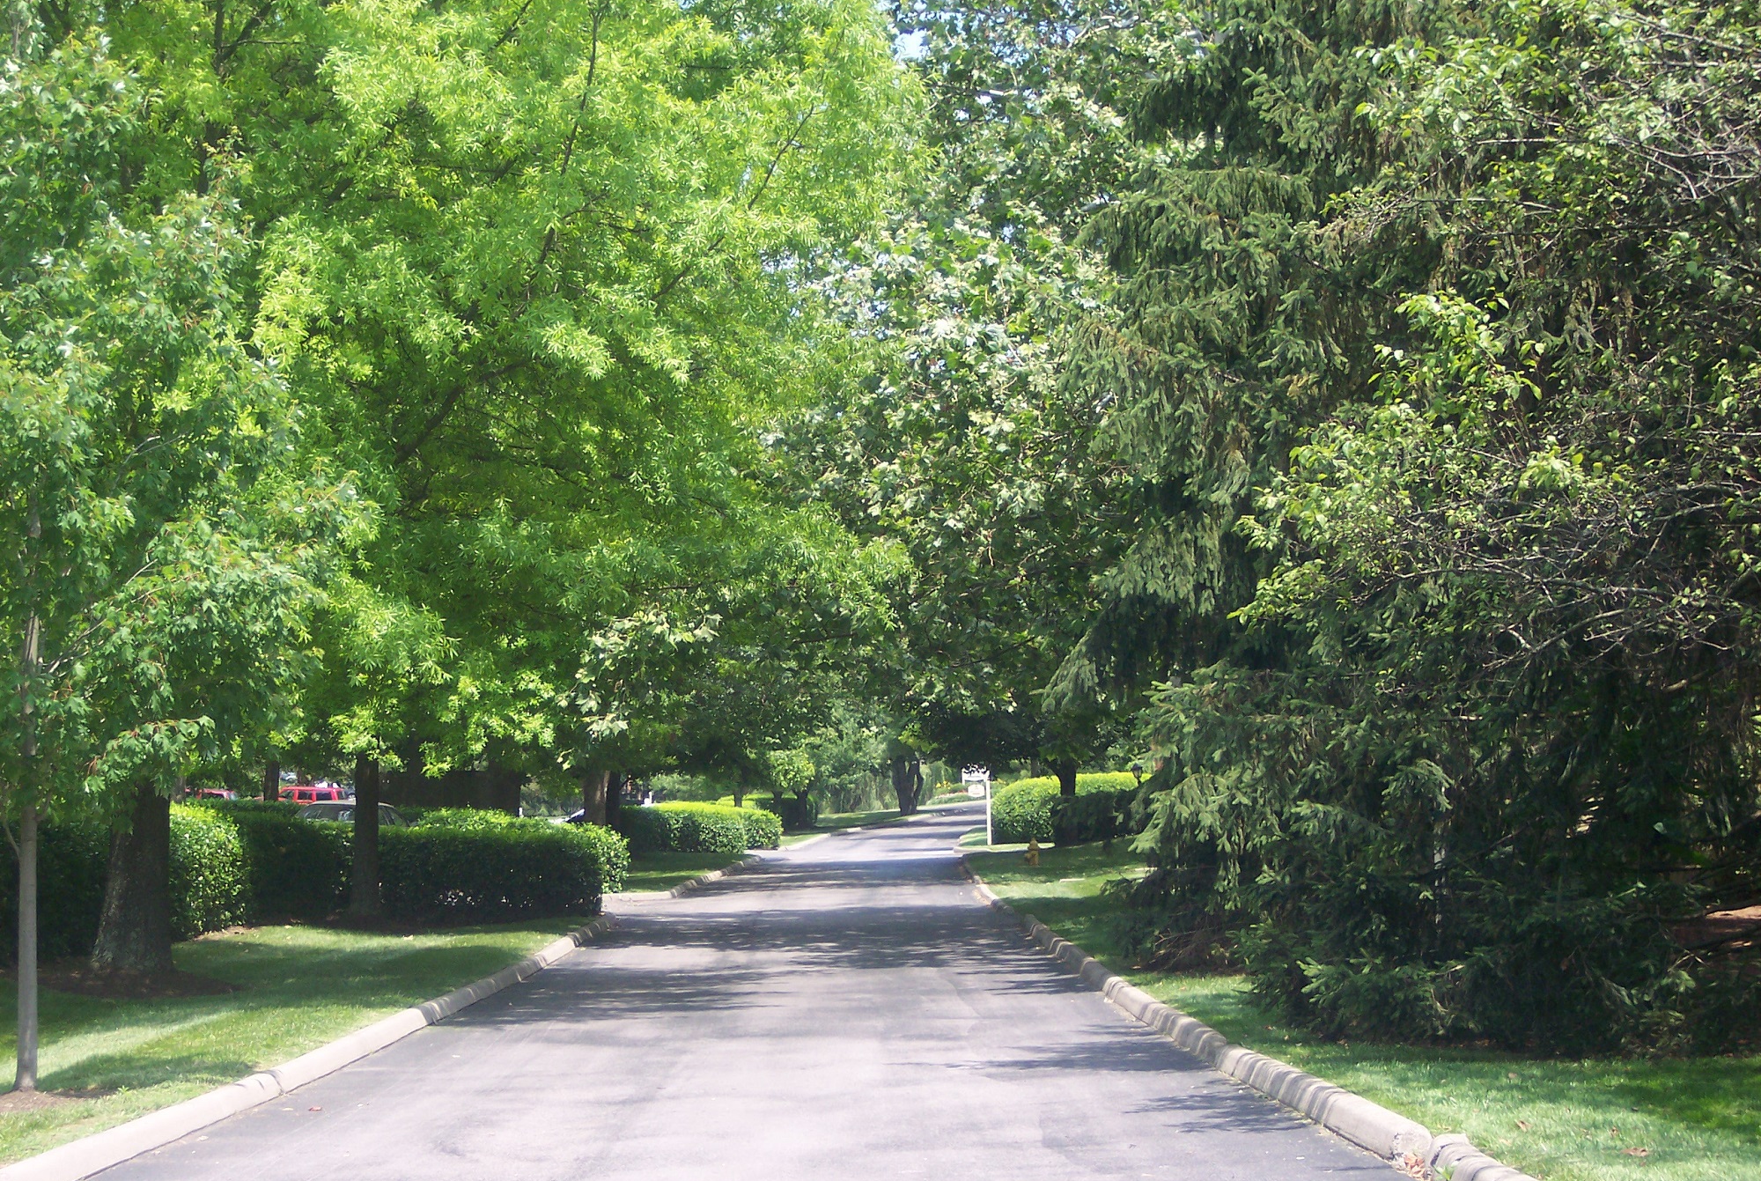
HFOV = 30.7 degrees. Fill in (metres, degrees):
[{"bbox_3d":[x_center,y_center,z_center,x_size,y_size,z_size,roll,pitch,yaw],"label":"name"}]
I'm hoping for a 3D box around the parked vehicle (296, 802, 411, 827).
[{"bbox_3d":[-12.950,5.900,79.000,4.650,1.430,1.780,0,-4,0],"label":"parked vehicle"}]

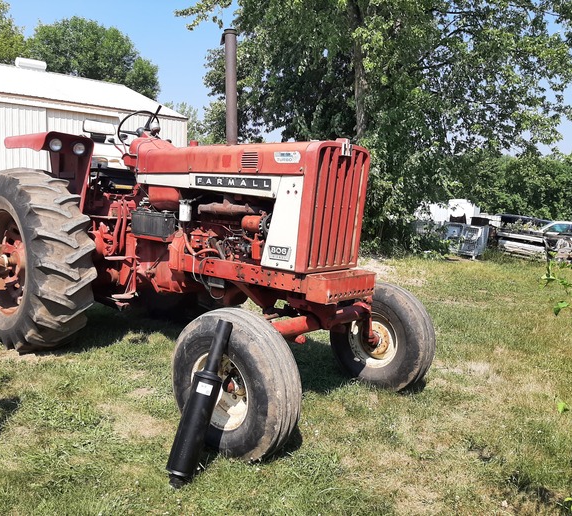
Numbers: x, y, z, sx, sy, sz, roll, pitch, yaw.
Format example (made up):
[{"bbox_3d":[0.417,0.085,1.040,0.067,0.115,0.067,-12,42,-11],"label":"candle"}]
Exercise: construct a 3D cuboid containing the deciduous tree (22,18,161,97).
[{"bbox_3d":[-15.692,-12.070,41.986,11.300,14.200,11.000,0,7,-21],"label":"deciduous tree"}]

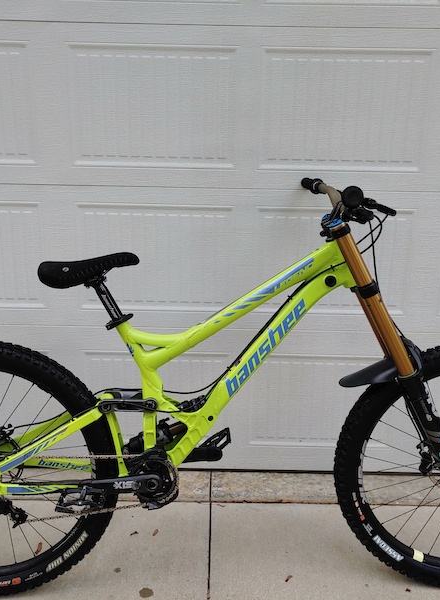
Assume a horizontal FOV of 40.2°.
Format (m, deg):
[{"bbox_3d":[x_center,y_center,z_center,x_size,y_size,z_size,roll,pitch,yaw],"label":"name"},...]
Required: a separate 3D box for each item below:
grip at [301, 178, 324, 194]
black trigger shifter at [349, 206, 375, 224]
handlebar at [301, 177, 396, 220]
[{"bbox_3d":[0.277,-0.346,1.813,0.040,0.038,0.138,-1,16,-7],"label":"grip"},{"bbox_3d":[0.304,-0.182,1.291,0.062,0.042,0.065,2,13,2],"label":"black trigger shifter"},{"bbox_3d":[0.305,-0.256,1.505,0.140,0.095,0.785,1,14,1],"label":"handlebar"}]

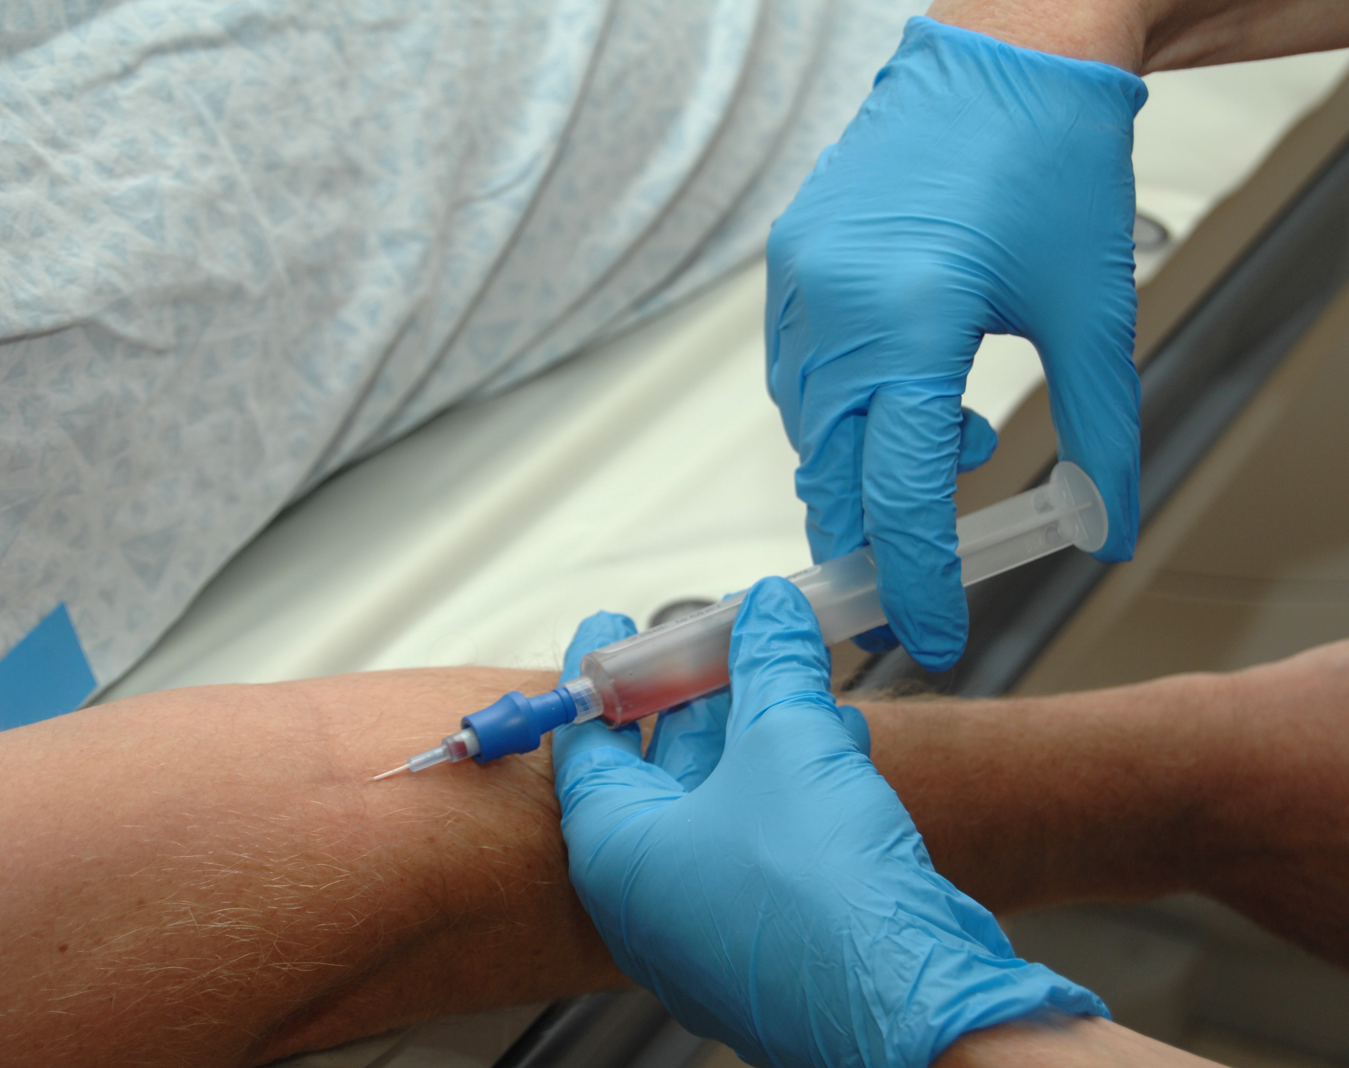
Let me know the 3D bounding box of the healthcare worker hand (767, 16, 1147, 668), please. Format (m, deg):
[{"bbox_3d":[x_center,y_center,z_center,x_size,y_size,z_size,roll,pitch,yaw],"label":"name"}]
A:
[{"bbox_3d":[0.064,-0.044,0.835,0.083,0.147,0.095,8,5,13],"label":"healthcare worker hand"}]

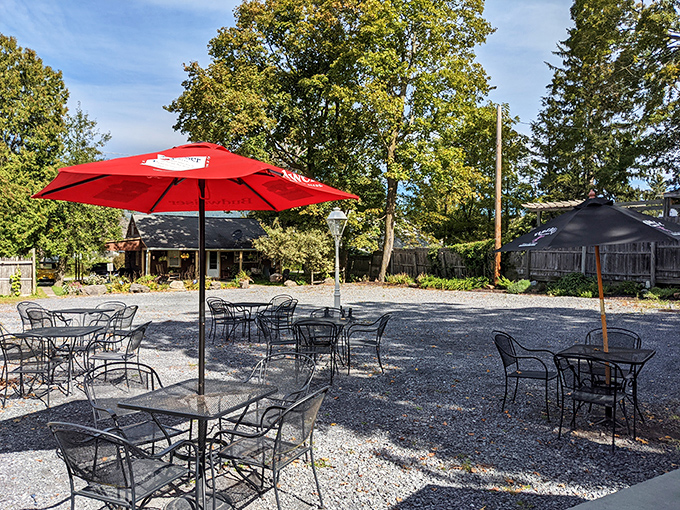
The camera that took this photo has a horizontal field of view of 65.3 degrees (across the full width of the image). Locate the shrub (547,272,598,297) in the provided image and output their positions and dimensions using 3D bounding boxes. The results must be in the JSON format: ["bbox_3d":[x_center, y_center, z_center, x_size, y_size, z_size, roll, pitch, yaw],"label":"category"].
[{"bbox_3d":[9.900,1.220,22.600,2.150,0.950,1.800,0,0,24],"label":"shrub"}]

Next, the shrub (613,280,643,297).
[{"bbox_3d":[12.140,1.390,22.400,1.250,0.620,1.100,0,0,24],"label":"shrub"}]

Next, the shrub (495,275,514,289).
[{"bbox_3d":[7.290,1.220,23.500,0.900,0.660,0.800,0,0,17],"label":"shrub"}]

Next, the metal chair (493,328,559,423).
[{"bbox_3d":[1.988,1.256,5.745,0.635,0.835,0.590,0,0,31],"label":"metal chair"}]

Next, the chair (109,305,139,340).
[{"bbox_3d":[-3.860,1.280,9.250,0.630,0.840,0.570,0,0,-5],"label":"chair"}]

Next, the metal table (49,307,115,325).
[{"bbox_3d":[-4.580,1.340,9.400,0.820,0.720,0.820,0,0,0],"label":"metal table"}]

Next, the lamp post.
[{"bbox_3d":[-0.065,0.225,13.770,0.540,2.950,0.540,0,0,0],"label":"lamp post"}]

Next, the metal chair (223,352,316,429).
[{"bbox_3d":[-0.542,1.266,4.285,0.590,0.835,0.635,0,0,26],"label":"metal chair"}]

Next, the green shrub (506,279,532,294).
[{"bbox_3d":[7.470,1.300,22.000,1.060,0.640,0.950,0,0,19],"label":"green shrub"}]

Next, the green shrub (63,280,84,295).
[{"bbox_3d":[-10.800,1.340,21.500,0.900,0.570,0.800,0,0,-27],"label":"green shrub"}]

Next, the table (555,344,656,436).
[{"bbox_3d":[2.623,1.314,5.225,0.770,0.720,0.770,0,0,39],"label":"table"}]

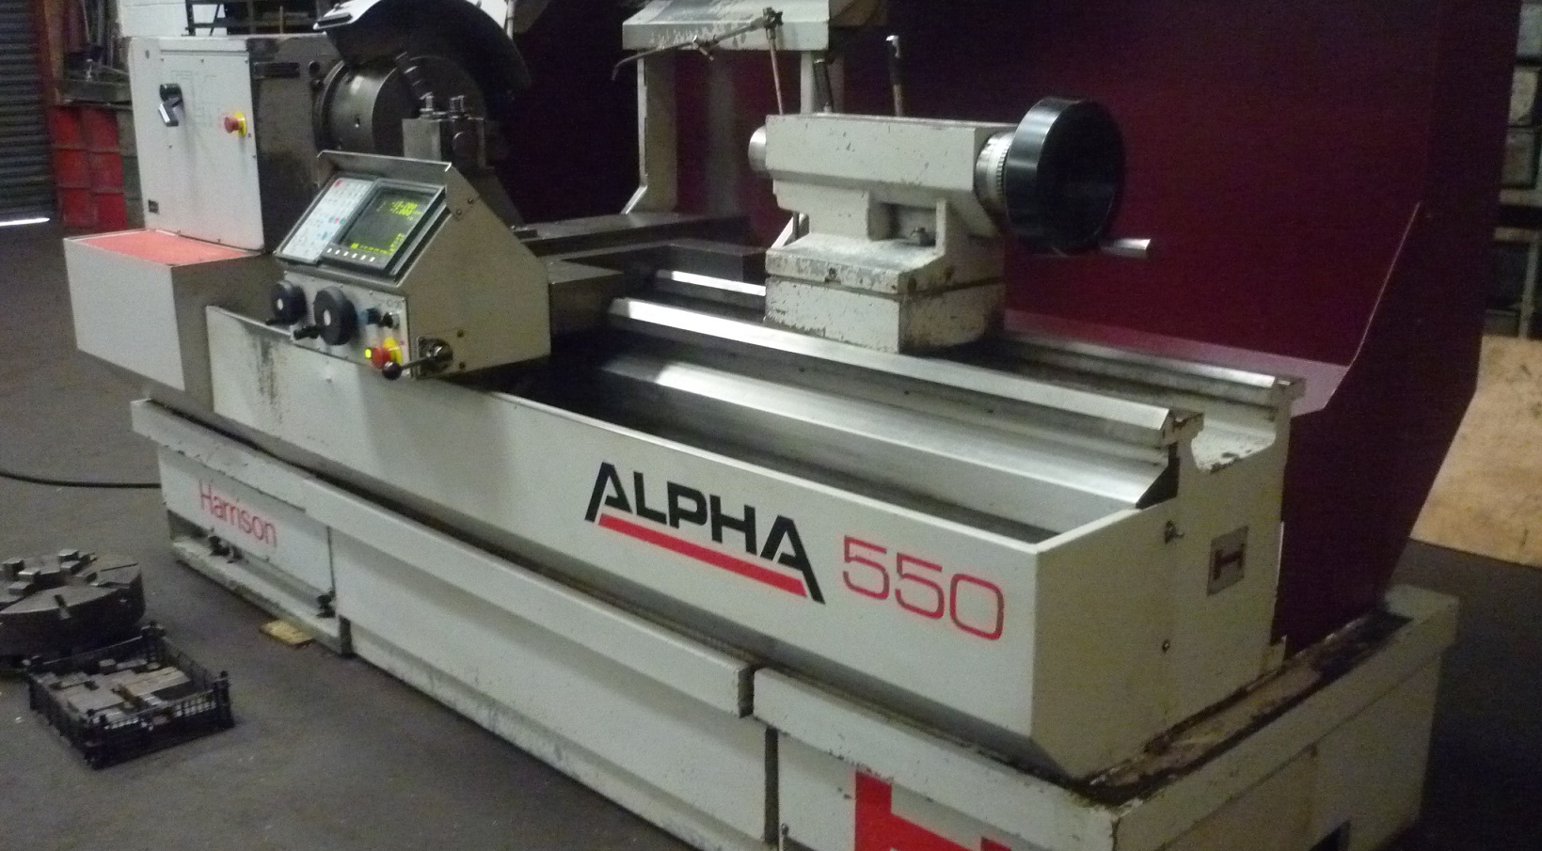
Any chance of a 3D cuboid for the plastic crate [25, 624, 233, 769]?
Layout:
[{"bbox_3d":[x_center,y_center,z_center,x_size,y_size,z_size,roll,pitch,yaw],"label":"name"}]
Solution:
[{"bbox_3d":[-1.384,0.576,3.164,0.282,0.121,0.388,-14,20,-42],"label":"plastic crate"}]

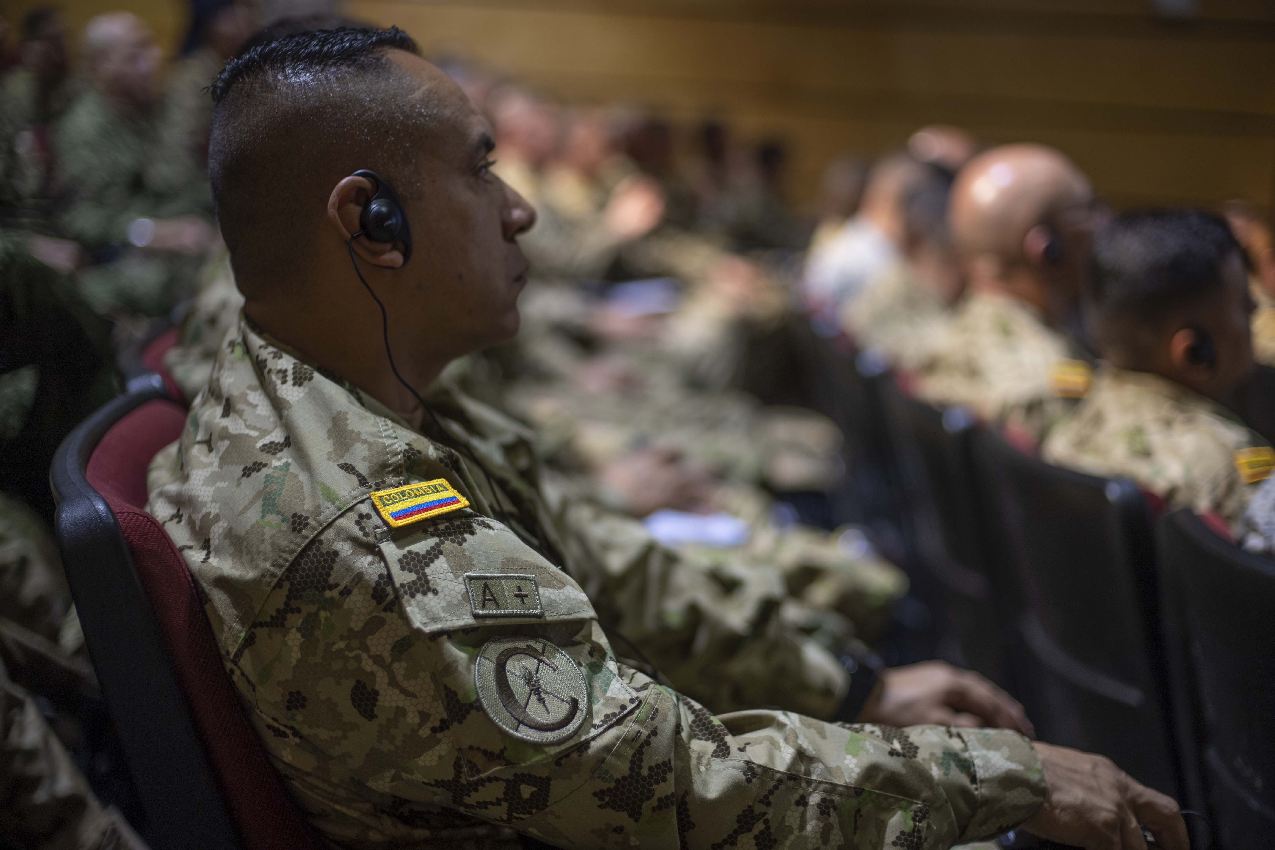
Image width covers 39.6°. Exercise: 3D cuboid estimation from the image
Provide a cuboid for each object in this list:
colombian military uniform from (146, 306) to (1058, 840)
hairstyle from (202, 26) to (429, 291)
[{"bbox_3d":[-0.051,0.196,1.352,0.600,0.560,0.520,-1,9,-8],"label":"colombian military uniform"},{"bbox_3d":[-0.230,-0.195,1.275,0.168,0.185,0.158,-10,11,-12],"label":"hairstyle"}]

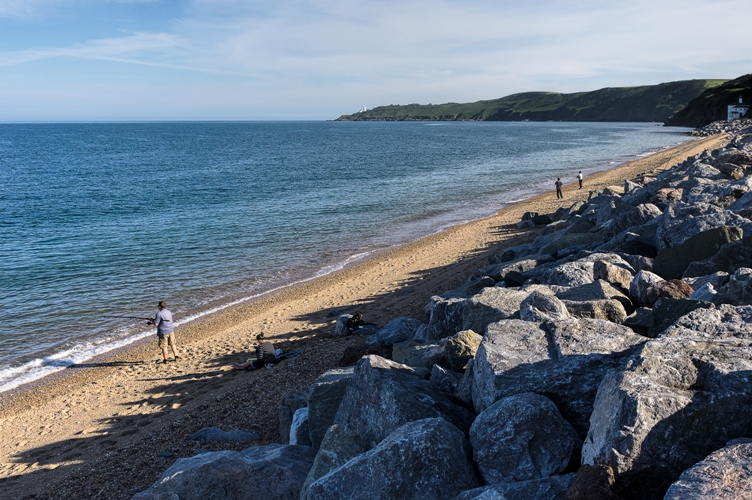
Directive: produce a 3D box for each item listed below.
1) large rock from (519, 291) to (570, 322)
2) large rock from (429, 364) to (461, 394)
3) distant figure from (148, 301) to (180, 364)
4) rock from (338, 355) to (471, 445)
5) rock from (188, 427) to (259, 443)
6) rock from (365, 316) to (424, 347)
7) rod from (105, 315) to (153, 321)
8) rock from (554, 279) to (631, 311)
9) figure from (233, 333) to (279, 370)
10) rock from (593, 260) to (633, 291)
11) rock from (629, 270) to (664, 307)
[{"bbox_3d":[3.736,1.305,16.757,1.150,0.850,0.950,2,10,11],"label":"large rock"},{"bbox_3d":[1.248,2.361,13.488,0.650,0.650,0.600,2,10,11],"label":"large rock"},{"bbox_3d":[-5.954,2.314,21.200,0.600,1.750,0.550,7,12,36],"label":"distant figure"},{"bbox_3d":[0.441,2.538,12.504,2.100,1.400,1.500,1,10,8],"label":"rock"},{"bbox_3d":[-2.801,3.407,13.800,1.270,0.220,0.500,1,10,6],"label":"rock"},{"bbox_3d":[0.475,2.106,19.300,1.550,0.750,1.100,1,10,6],"label":"rock"},{"bbox_3d":[-6.924,1.960,21.518,2.420,0.100,0.060,0,9,26],"label":"rod"},{"bbox_3d":[5.242,1.110,17.941,1.750,0.800,1.200,1,10,6],"label":"rock"},{"bbox_3d":[-3.022,2.554,18.999,0.950,0.880,0.500,4,10,22],"label":"figure"},{"bbox_3d":[6.167,0.678,19.592,1.000,0.750,0.850,6,11,29],"label":"rock"},{"bbox_3d":[5.509,0.804,15.300,0.680,0.700,0.720,1,10,6],"label":"rock"}]

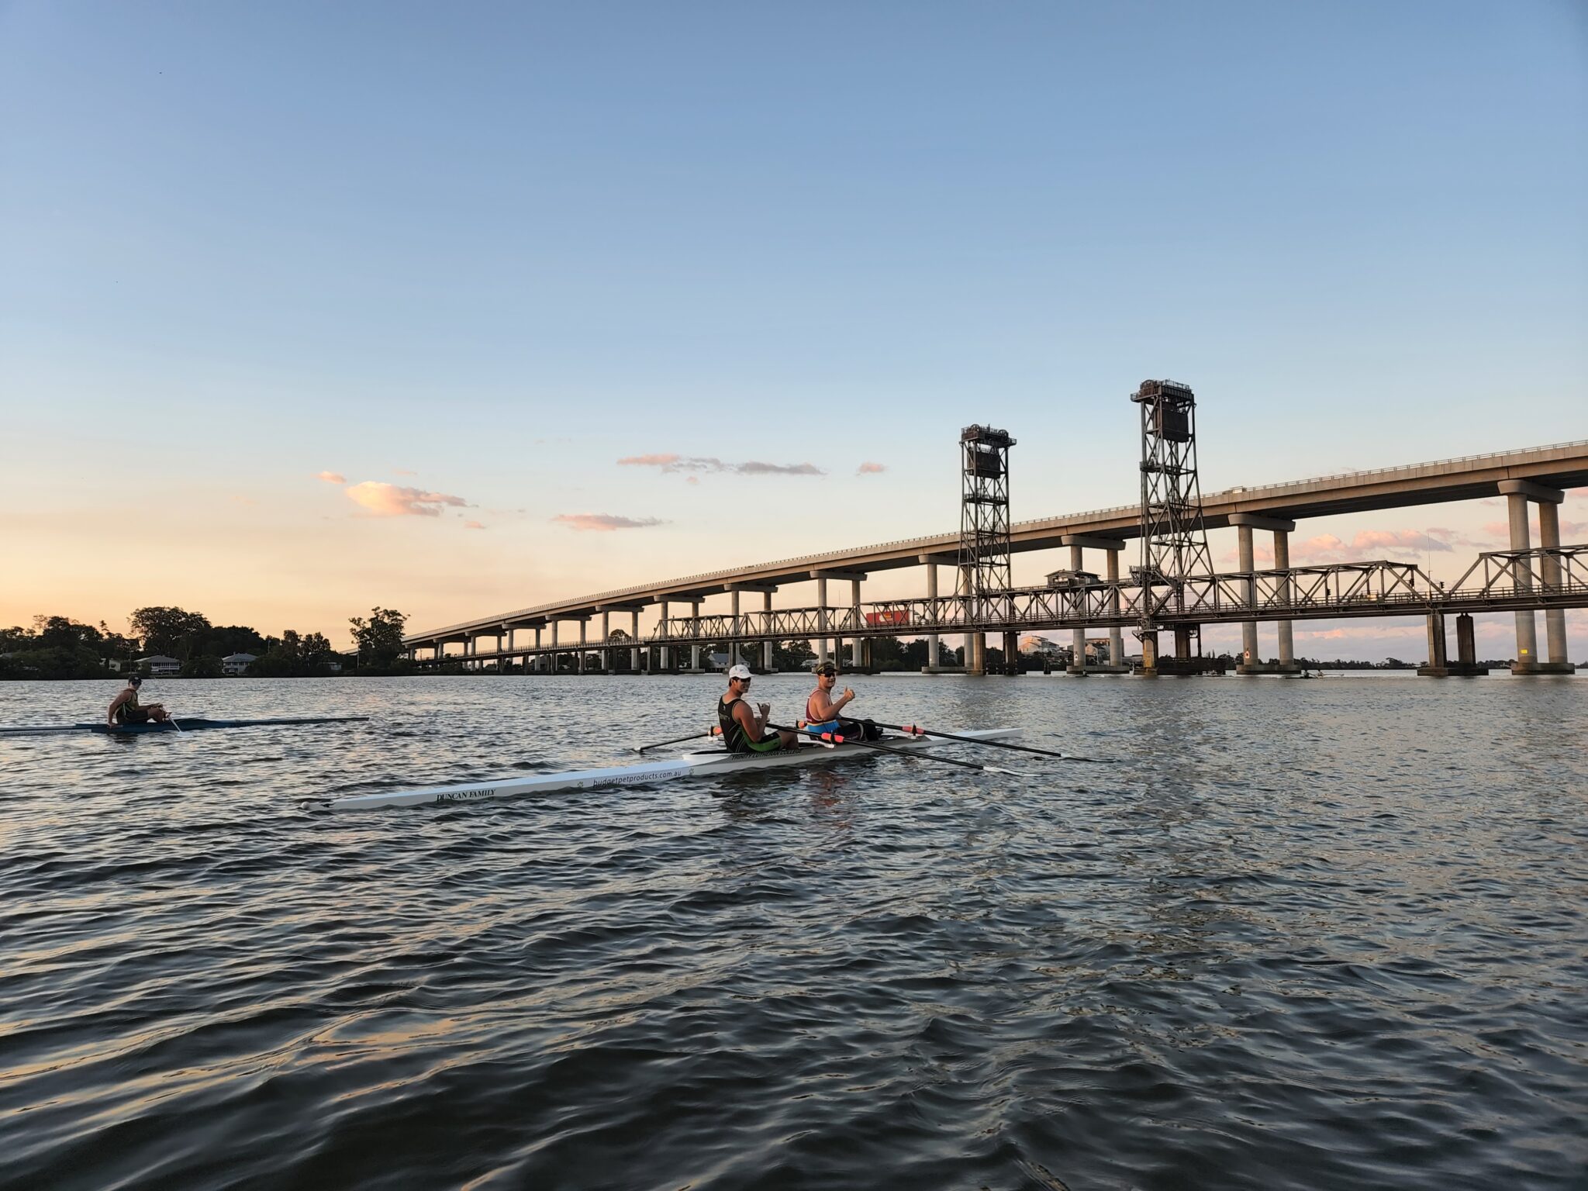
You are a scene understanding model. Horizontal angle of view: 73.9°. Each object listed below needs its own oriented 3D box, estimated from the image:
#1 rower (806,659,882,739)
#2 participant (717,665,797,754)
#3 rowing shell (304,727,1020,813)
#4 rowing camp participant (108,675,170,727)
[{"bbox_3d":[0.553,1.267,12.079,0.550,0.930,1.000,-4,-6,44],"label":"rower"},{"bbox_3d":[-0.353,1.188,11.007,0.550,0.930,1.000,-4,-5,40],"label":"participant"},{"bbox_3d":[-0.052,1.718,11.327,0.600,0.340,10.436,-4,-5,40],"label":"rowing shell"},{"bbox_3d":[-10.661,1.679,17.043,1.000,0.810,0.550,4,-6,-42],"label":"rowing camp participant"}]

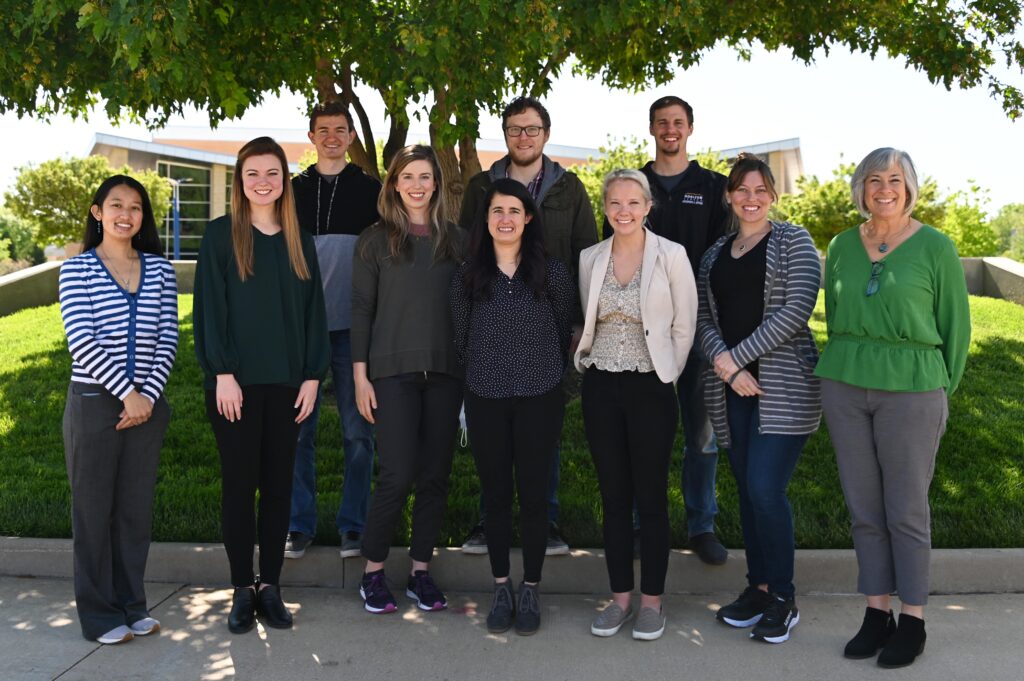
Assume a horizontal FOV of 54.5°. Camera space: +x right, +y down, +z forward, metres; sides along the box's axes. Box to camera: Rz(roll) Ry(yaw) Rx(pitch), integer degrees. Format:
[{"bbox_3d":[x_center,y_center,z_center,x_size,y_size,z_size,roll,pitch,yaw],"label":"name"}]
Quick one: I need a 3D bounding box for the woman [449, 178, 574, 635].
[{"bbox_3d":[0.002,0.228,3.577,0.450,1.607,0.310,0,4,0],"label":"woman"}]

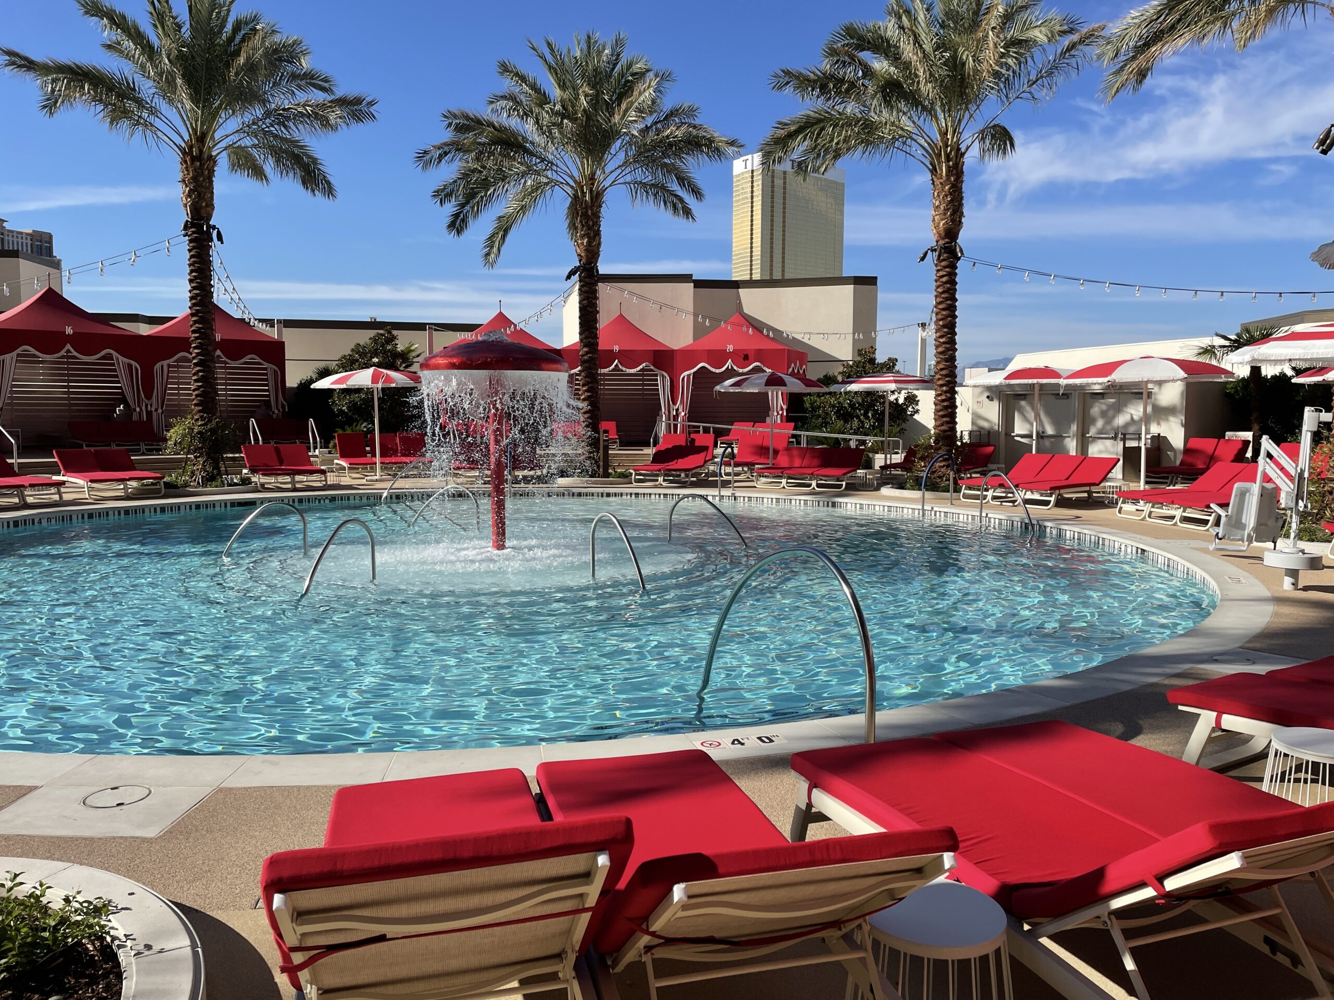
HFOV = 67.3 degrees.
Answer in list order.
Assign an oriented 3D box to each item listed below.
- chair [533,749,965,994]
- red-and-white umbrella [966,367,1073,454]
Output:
[{"bbox_3d":[0.070,0.973,2.756,0.650,0.800,1.880,-1,5,-14],"label":"chair"},{"bbox_3d":[7.528,-1.457,20.246,2.850,2.540,2.850,0,5,0],"label":"red-and-white umbrella"}]

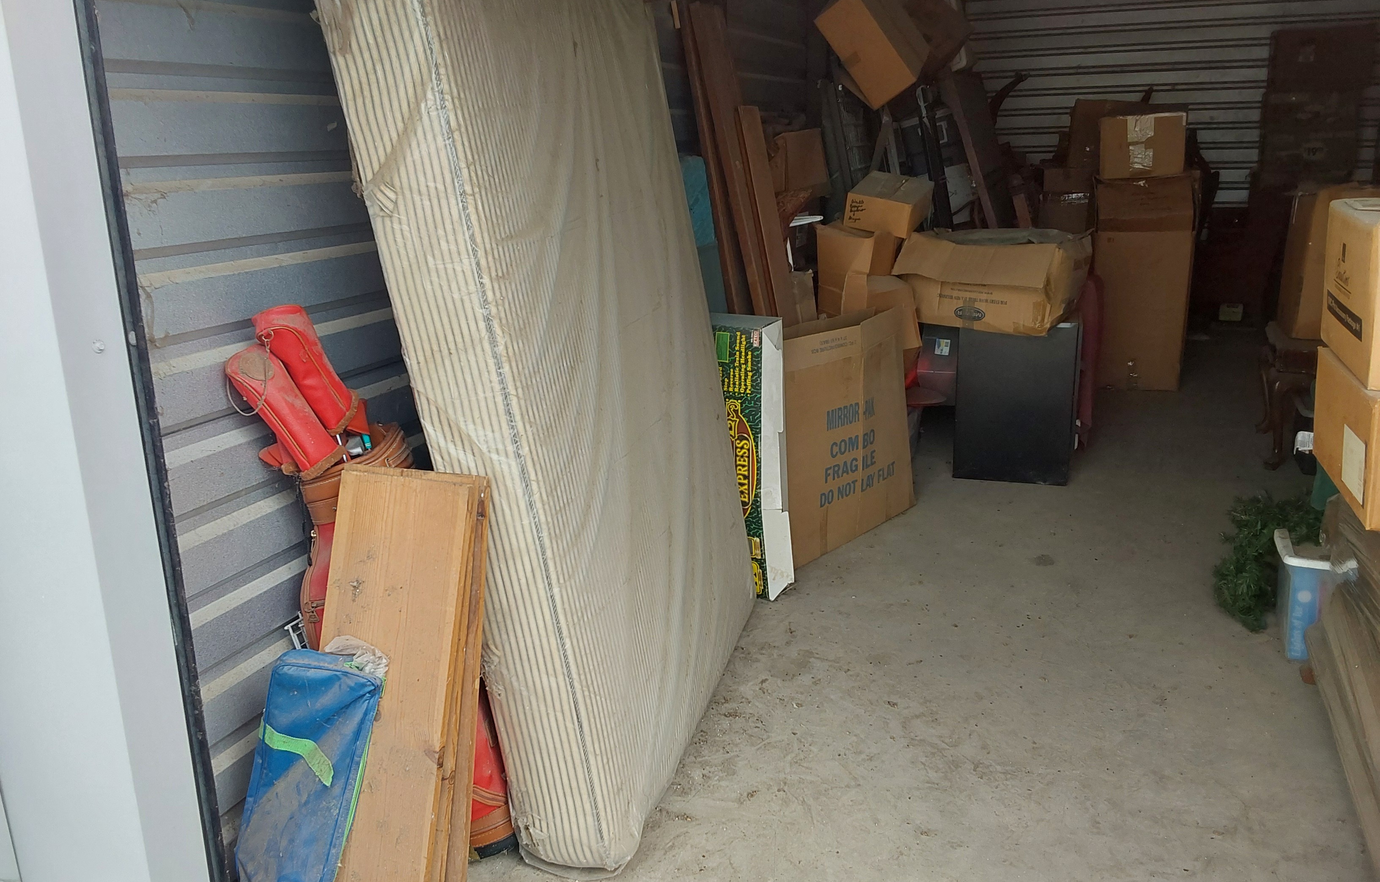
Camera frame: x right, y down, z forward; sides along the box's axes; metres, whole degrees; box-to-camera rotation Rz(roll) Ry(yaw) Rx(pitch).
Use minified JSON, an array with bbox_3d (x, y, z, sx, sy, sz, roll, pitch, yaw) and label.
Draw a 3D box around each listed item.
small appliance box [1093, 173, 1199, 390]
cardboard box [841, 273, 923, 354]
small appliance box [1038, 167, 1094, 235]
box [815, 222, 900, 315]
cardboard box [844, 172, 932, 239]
[{"bbox_3d":[2.695,-0.944,6.624,0.500,1.200,0.500,3,16,16],"label":"small appliance box"},{"bbox_3d":[0.856,-0.569,4.968,0.285,0.300,0.280,-1,23,24],"label":"cardboard box"},{"bbox_3d":[2.352,-1.482,6.928,0.350,0.420,0.380,5,17,23],"label":"small appliance box"},{"bbox_3d":[0.775,-0.790,5.161,0.310,0.410,0.300,10,19,36],"label":"box"},{"bbox_3d":[0.905,-1.072,5.050,0.283,0.150,0.386,16,31,19],"label":"cardboard box"}]

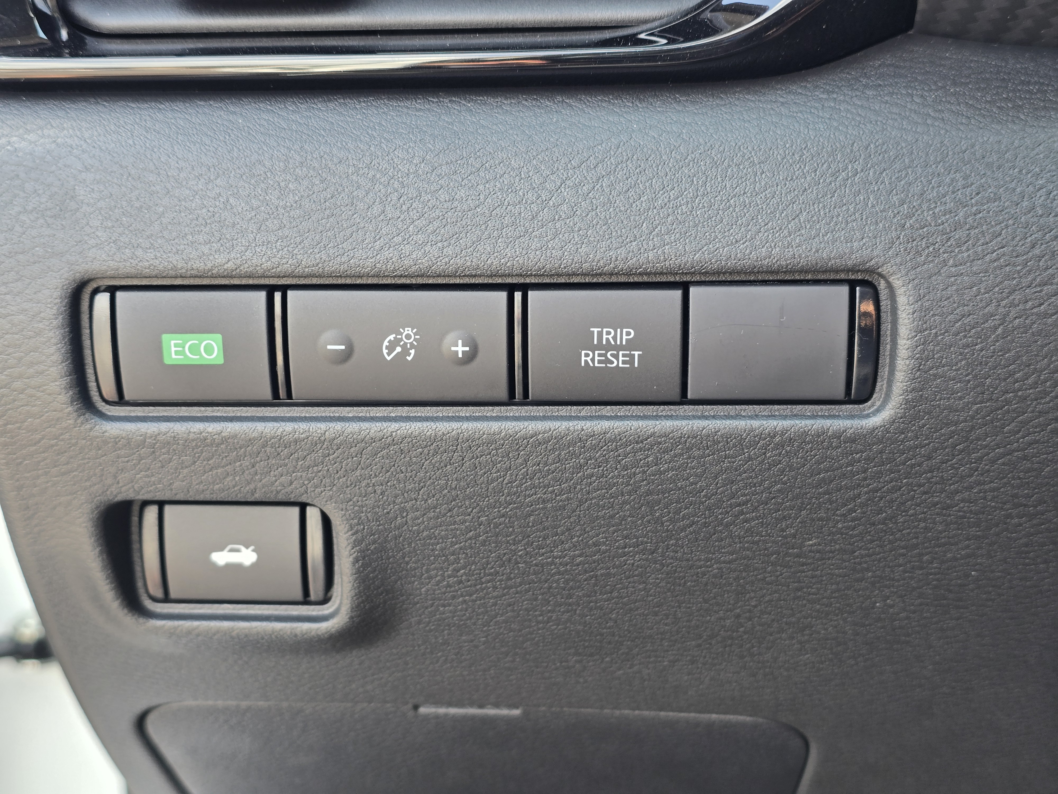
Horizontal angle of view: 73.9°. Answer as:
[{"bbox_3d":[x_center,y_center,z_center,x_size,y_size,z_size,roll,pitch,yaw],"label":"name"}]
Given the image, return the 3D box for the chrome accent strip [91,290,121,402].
[{"bbox_3d":[-0.091,-0.011,0.151,0.004,0.024,0.004,0,6,2],"label":"chrome accent strip"}]

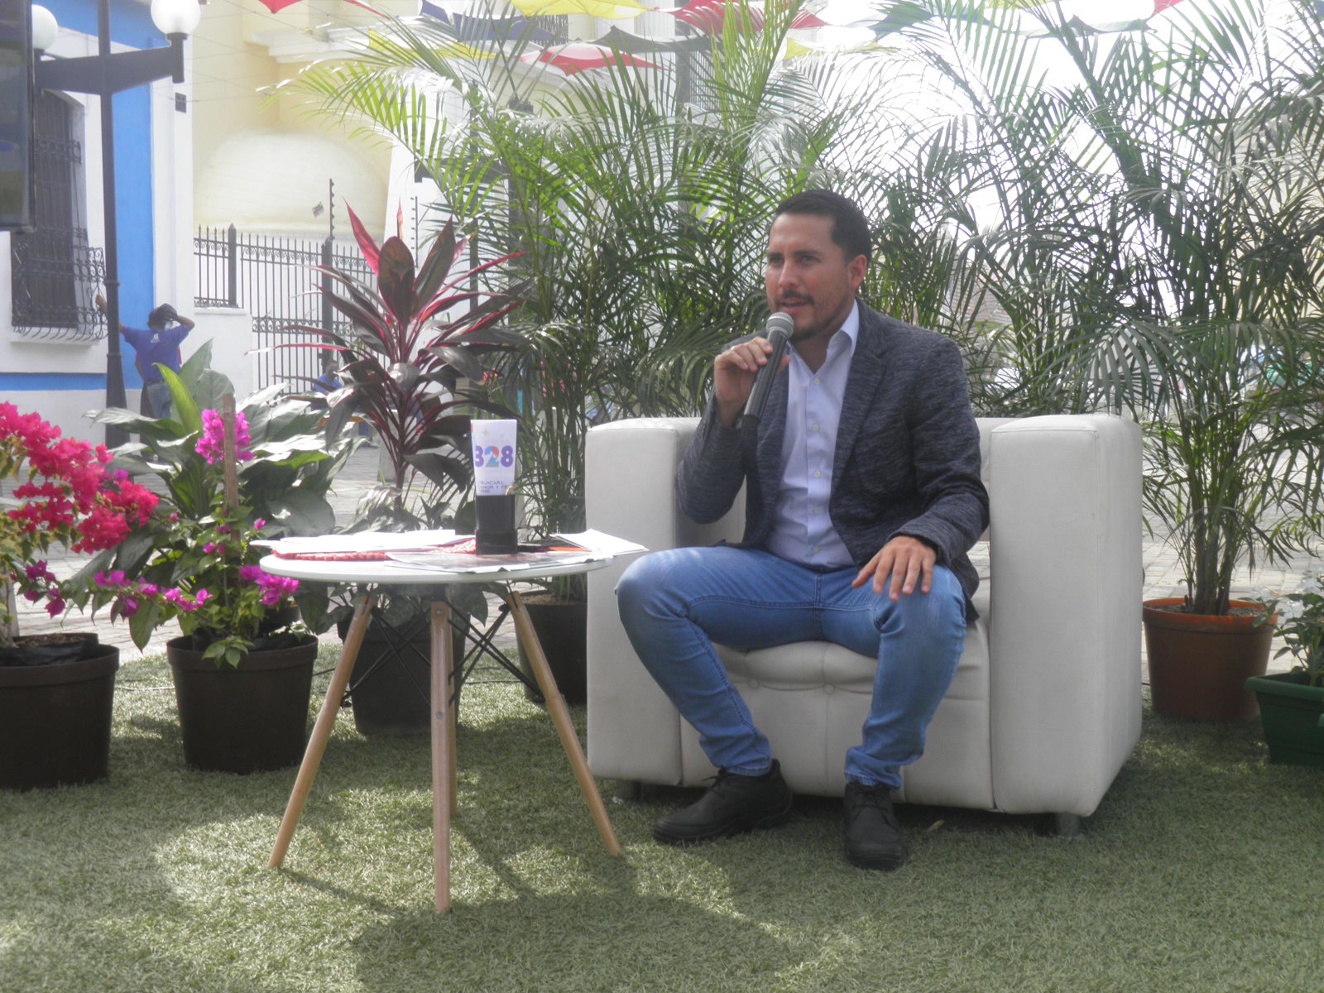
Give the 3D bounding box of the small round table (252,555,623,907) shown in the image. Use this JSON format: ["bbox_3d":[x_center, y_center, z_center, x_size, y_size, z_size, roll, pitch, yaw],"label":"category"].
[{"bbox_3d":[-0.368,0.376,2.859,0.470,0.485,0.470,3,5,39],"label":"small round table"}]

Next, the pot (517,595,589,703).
[{"bbox_3d":[-0.213,0.391,4.363,0.330,0.265,0.330,-1,4,-3],"label":"pot"}]

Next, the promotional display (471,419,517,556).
[{"bbox_3d":[-0.281,-0.020,2.844,0.077,0.232,0.055,-1,4,-7],"label":"promotional display"}]

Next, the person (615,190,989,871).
[{"bbox_3d":[0.304,0.012,3.157,0.650,1.165,0.700,1,4,16],"label":"person"}]

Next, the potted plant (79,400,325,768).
[{"bbox_3d":[-1.006,0.176,3.678,0.520,0.790,0.470,-1,4,-14],"label":"potted plant"}]

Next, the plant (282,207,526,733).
[{"bbox_3d":[-0.622,-0.075,4.053,0.580,1.240,0.550,-1,4,-9],"label":"plant"}]

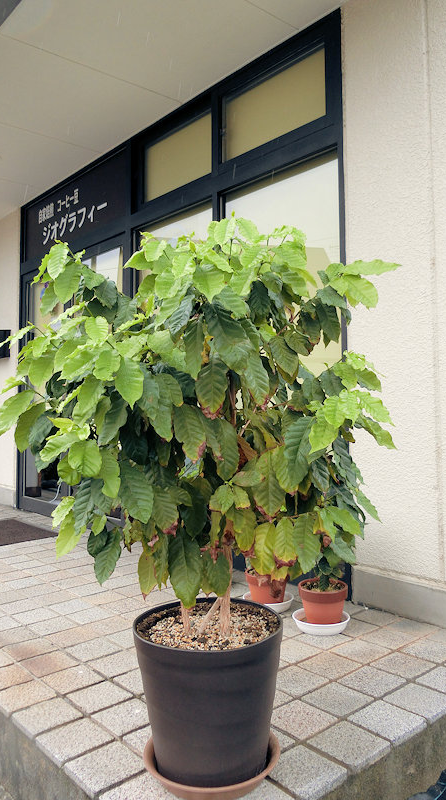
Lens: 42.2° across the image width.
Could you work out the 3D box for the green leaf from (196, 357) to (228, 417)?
[{"bbox_3d":[-0.020,-0.026,1.090,0.060,0.123,0.025,0,-9,0],"label":"green leaf"}]

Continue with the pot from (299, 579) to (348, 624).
[{"bbox_3d":[0.356,0.732,2.049,0.174,0.137,0.174,-1,-3,0],"label":"pot"}]

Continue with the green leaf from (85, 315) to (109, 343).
[{"bbox_3d":[-0.238,-0.135,1.093,0.048,0.066,0.022,-4,-32,3],"label":"green leaf"}]

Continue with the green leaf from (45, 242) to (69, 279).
[{"bbox_3d":[-0.326,-0.279,1.160,0.043,0.083,0.022,14,-12,1],"label":"green leaf"}]

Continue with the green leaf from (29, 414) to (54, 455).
[{"bbox_3d":[-0.363,0.065,1.160,0.049,0.096,0.022,14,-24,8],"label":"green leaf"}]

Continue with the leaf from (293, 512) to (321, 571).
[{"bbox_3d":[0.175,0.299,1.210,0.058,0.125,0.020,4,-9,-2],"label":"leaf"}]

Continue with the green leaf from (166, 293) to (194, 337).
[{"bbox_3d":[-0.082,-0.165,1.130,0.038,0.094,0.028,24,-7,14],"label":"green leaf"}]

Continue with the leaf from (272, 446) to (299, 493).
[{"bbox_3d":[0.128,0.140,1.160,0.054,0.101,0.028,-14,-18,4],"label":"leaf"}]

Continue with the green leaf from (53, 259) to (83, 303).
[{"bbox_3d":[-0.311,-0.238,1.170,0.051,0.094,0.022,14,-13,-8],"label":"green leaf"}]

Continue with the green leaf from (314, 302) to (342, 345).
[{"bbox_3d":[0.215,-0.157,1.180,0.046,0.097,0.022,-20,-9,-7],"label":"green leaf"}]

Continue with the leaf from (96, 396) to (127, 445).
[{"bbox_3d":[-0.206,0.037,1.080,0.044,0.109,0.025,15,-20,5],"label":"leaf"}]

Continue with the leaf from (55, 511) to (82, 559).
[{"bbox_3d":[-0.340,0.292,1.260,0.055,0.112,0.020,11,-22,14],"label":"leaf"}]

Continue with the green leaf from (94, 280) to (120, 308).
[{"bbox_3d":[-0.237,-0.220,1.205,0.055,0.072,0.025,-14,-25,4],"label":"green leaf"}]

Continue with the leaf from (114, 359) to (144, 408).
[{"bbox_3d":[-0.172,-0.031,1.060,0.051,0.093,0.028,-6,-12,-9],"label":"leaf"}]

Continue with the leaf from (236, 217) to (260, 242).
[{"bbox_3d":[0.052,-0.373,1.270,0.050,0.072,0.022,-38,0,-28],"label":"leaf"}]

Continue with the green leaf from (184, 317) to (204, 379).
[{"bbox_3d":[-0.049,-0.107,1.160,0.050,0.137,0.025,-2,-18,19],"label":"green leaf"}]

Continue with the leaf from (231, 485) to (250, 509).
[{"bbox_3d":[0.029,0.175,1.040,0.031,0.057,0.016,-17,-40,-10],"label":"leaf"}]

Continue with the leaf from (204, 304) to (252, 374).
[{"bbox_3d":[0.005,-0.106,0.980,0.068,0.146,0.030,-26,-15,-2],"label":"leaf"}]

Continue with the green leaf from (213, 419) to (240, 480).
[{"bbox_3d":[0.006,0.097,1.145,0.052,0.128,0.022,-2,-14,-3],"label":"green leaf"}]

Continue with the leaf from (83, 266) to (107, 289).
[{"bbox_3d":[-0.289,-0.271,1.270,0.055,0.102,0.020,-27,-38,-17],"label":"leaf"}]

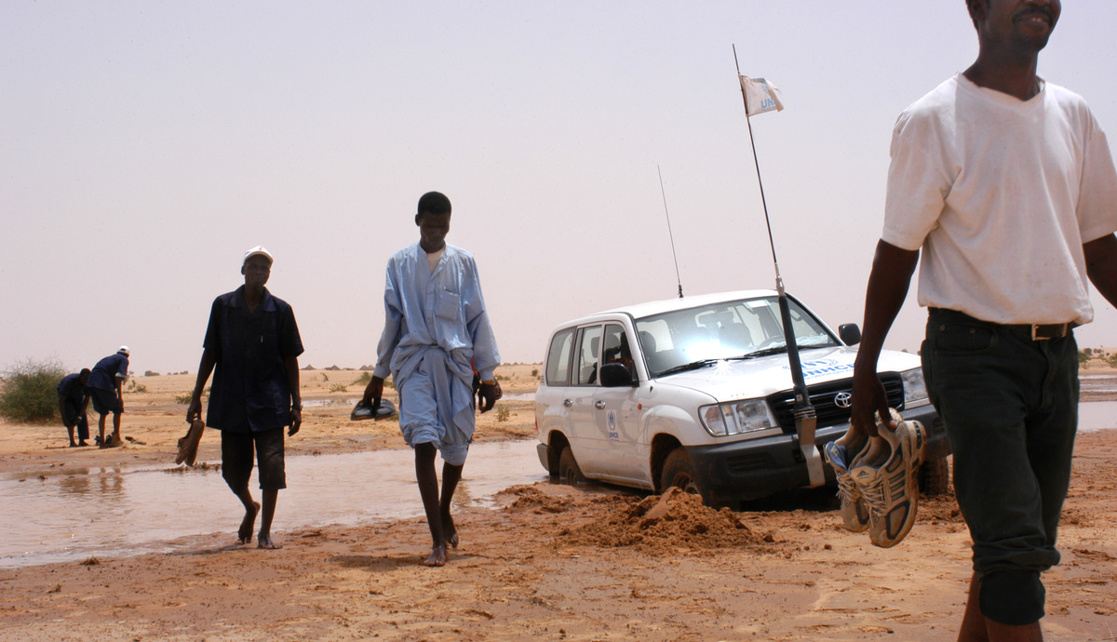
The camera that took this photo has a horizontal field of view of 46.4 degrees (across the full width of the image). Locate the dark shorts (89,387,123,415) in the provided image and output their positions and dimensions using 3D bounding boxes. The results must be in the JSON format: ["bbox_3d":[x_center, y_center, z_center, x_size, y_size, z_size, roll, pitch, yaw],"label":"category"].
[{"bbox_3d":[-6.352,1.105,18.300,0.360,0.460,0.420,0,-3,-45],"label":"dark shorts"}]

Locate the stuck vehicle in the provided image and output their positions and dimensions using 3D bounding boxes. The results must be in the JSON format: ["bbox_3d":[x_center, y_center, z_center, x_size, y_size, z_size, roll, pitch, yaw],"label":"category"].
[{"bbox_3d":[1.220,0.637,10.580,1.970,1.870,4.890,-8,-1,-15],"label":"stuck vehicle"}]

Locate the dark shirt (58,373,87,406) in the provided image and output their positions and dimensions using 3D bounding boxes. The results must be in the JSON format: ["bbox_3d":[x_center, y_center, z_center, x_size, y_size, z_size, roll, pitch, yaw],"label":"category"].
[{"bbox_3d":[-6.897,0.972,18.500,0.460,0.520,0.420,-1,20,-24],"label":"dark shirt"}]

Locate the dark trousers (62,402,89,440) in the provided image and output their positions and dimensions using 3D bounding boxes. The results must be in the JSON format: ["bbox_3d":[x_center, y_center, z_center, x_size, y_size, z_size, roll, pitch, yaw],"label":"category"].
[{"bbox_3d":[-6.908,1.403,18.600,0.400,0.560,0.350,-1,-2,-21],"label":"dark trousers"}]

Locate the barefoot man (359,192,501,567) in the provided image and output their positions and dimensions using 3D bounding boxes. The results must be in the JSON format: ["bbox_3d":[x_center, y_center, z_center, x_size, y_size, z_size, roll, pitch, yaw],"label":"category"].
[{"bbox_3d":[-0.600,0.268,6.280,0.660,1.770,0.520,-1,-2,-3],"label":"barefoot man"}]

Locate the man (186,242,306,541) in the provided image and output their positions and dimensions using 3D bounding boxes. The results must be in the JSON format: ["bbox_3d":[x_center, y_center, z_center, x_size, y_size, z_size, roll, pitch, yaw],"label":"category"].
[{"bbox_3d":[-1.810,0.435,7.600,0.670,1.740,0.480,-1,-2,-7],"label":"man"}]

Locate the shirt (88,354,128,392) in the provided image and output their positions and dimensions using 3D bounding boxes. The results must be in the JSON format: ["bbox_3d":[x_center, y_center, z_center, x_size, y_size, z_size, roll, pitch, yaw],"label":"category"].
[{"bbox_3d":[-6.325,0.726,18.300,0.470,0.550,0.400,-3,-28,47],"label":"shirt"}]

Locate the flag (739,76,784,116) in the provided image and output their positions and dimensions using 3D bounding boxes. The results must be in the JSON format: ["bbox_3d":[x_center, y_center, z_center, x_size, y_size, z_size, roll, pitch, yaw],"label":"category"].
[{"bbox_3d":[1.281,-1.416,8.200,0.260,0.280,0.100,-11,-1,-3],"label":"flag"}]

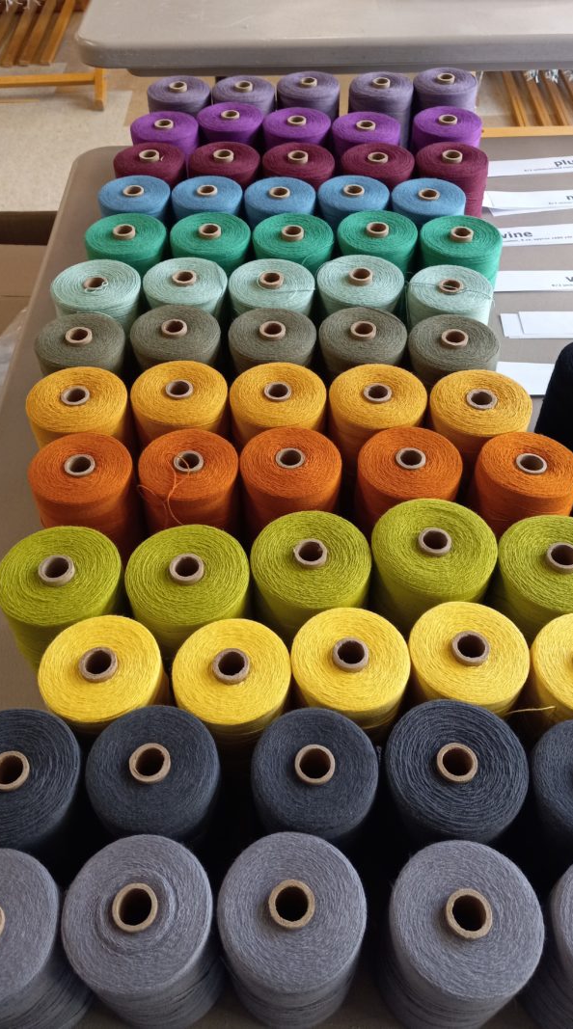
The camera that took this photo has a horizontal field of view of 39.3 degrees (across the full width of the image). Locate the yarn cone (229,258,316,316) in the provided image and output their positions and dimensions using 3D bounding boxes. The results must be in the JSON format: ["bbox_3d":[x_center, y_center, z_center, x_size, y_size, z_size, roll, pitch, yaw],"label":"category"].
[{"bbox_3d":[-0.012,-0.173,0.754,0.078,0.109,0.078,-2,49,0],"label":"yarn cone"}]

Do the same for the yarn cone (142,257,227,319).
[{"bbox_3d":[-0.090,-0.175,0.749,0.076,0.104,0.076,-1,49,0],"label":"yarn cone"}]

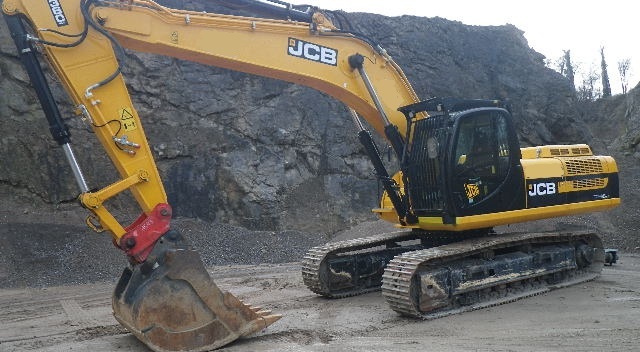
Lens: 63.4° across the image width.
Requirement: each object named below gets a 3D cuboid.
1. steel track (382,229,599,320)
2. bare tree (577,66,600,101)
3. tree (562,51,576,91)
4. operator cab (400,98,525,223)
[{"bbox_3d":[3.295,1.640,9.210,4.980,0.980,0.610,-2,-4,-31],"label":"steel track"},{"bbox_3d":[37.342,-12.865,72.000,3.338,4.965,3.000,-4,-3,0],"label":"bare tree"},{"bbox_3d":[34.700,-14.673,72.000,1.947,6.119,1.900,-4,-3,0],"label":"tree"},{"bbox_3d":[2.552,-0.223,9.368,1.850,1.950,1.060,-2,-3,-30],"label":"operator cab"}]

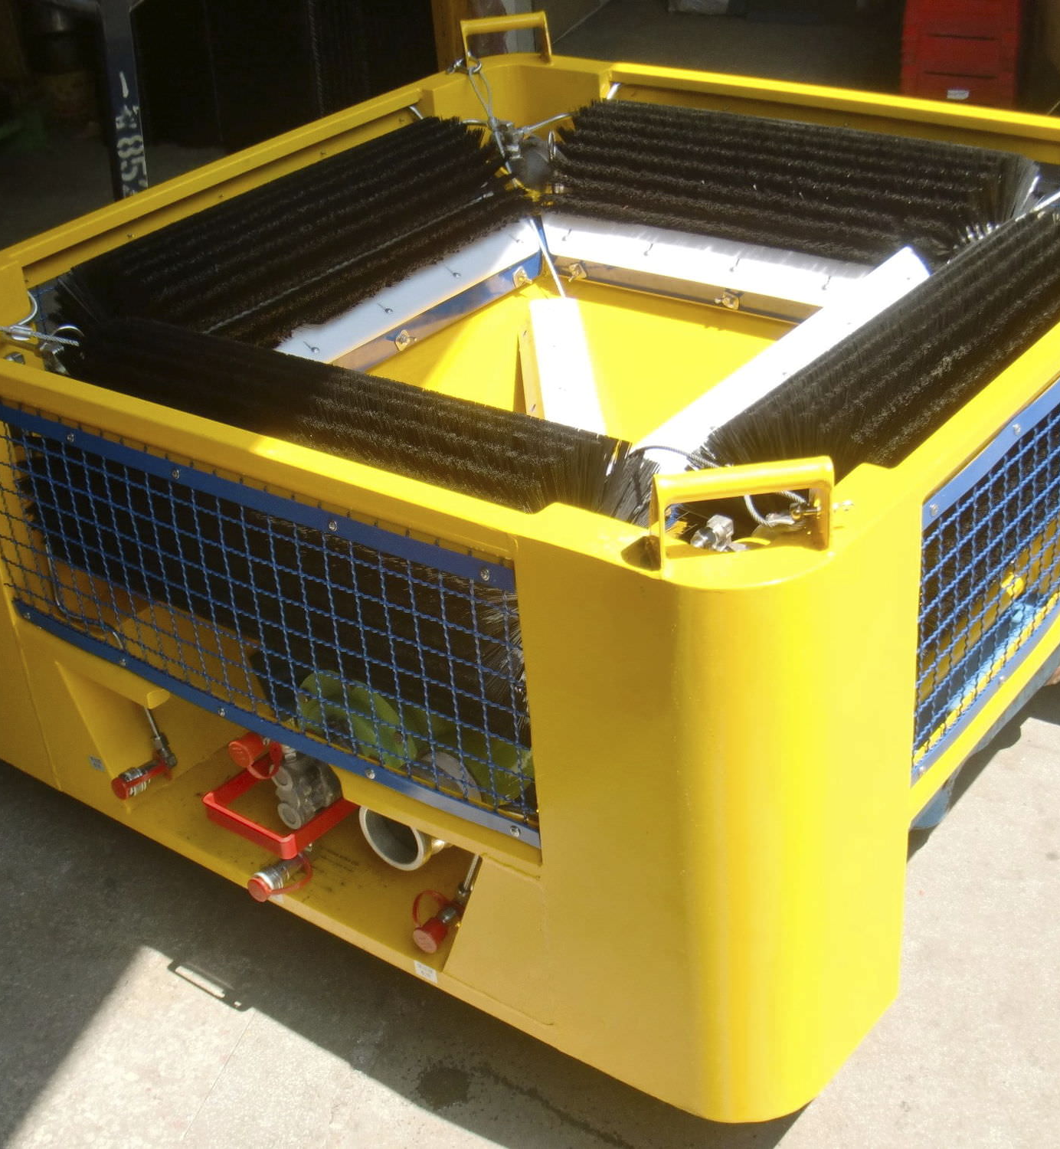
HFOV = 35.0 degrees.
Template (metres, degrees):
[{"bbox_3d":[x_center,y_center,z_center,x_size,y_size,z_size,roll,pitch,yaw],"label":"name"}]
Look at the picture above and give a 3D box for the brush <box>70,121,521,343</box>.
[{"bbox_3d":[-0.360,-0.446,2.670,0.342,0.342,0.827,18,37,33],"label":"brush"}]

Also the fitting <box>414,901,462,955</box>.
[{"bbox_3d":[-0.100,0.410,1.980,0.042,0.042,0.070,16,36,30],"label":"fitting"}]

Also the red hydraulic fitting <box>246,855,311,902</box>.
[{"bbox_3d":[-0.313,0.376,2.118,0.043,0.040,0.075,20,38,35],"label":"red hydraulic fitting"}]

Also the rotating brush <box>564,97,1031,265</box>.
[{"bbox_3d":[0.451,-0.567,2.776,0.812,0.342,0.342,18,37,33],"label":"rotating brush"}]

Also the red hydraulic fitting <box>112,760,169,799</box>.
[{"bbox_3d":[-0.516,0.270,2.266,0.040,0.042,0.078,23,40,38],"label":"red hydraulic fitting"}]

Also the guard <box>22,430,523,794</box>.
[{"bbox_3d":[-0.341,0.030,1.921,0.863,0.342,0.022,18,37,33],"label":"guard"}]

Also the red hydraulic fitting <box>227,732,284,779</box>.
[{"bbox_3d":[-0.346,0.220,2.143,0.046,0.048,0.062,18,37,33],"label":"red hydraulic fitting"}]

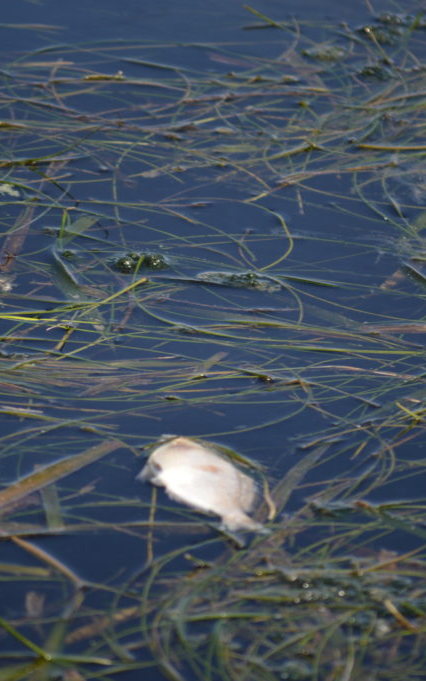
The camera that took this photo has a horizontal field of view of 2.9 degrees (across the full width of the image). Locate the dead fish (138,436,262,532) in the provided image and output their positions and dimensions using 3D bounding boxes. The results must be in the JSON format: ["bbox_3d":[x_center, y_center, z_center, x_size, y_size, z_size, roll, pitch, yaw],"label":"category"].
[{"bbox_3d":[-0.011,0.133,7.696,0.078,0.045,0.190,-7,17,-26],"label":"dead fish"}]

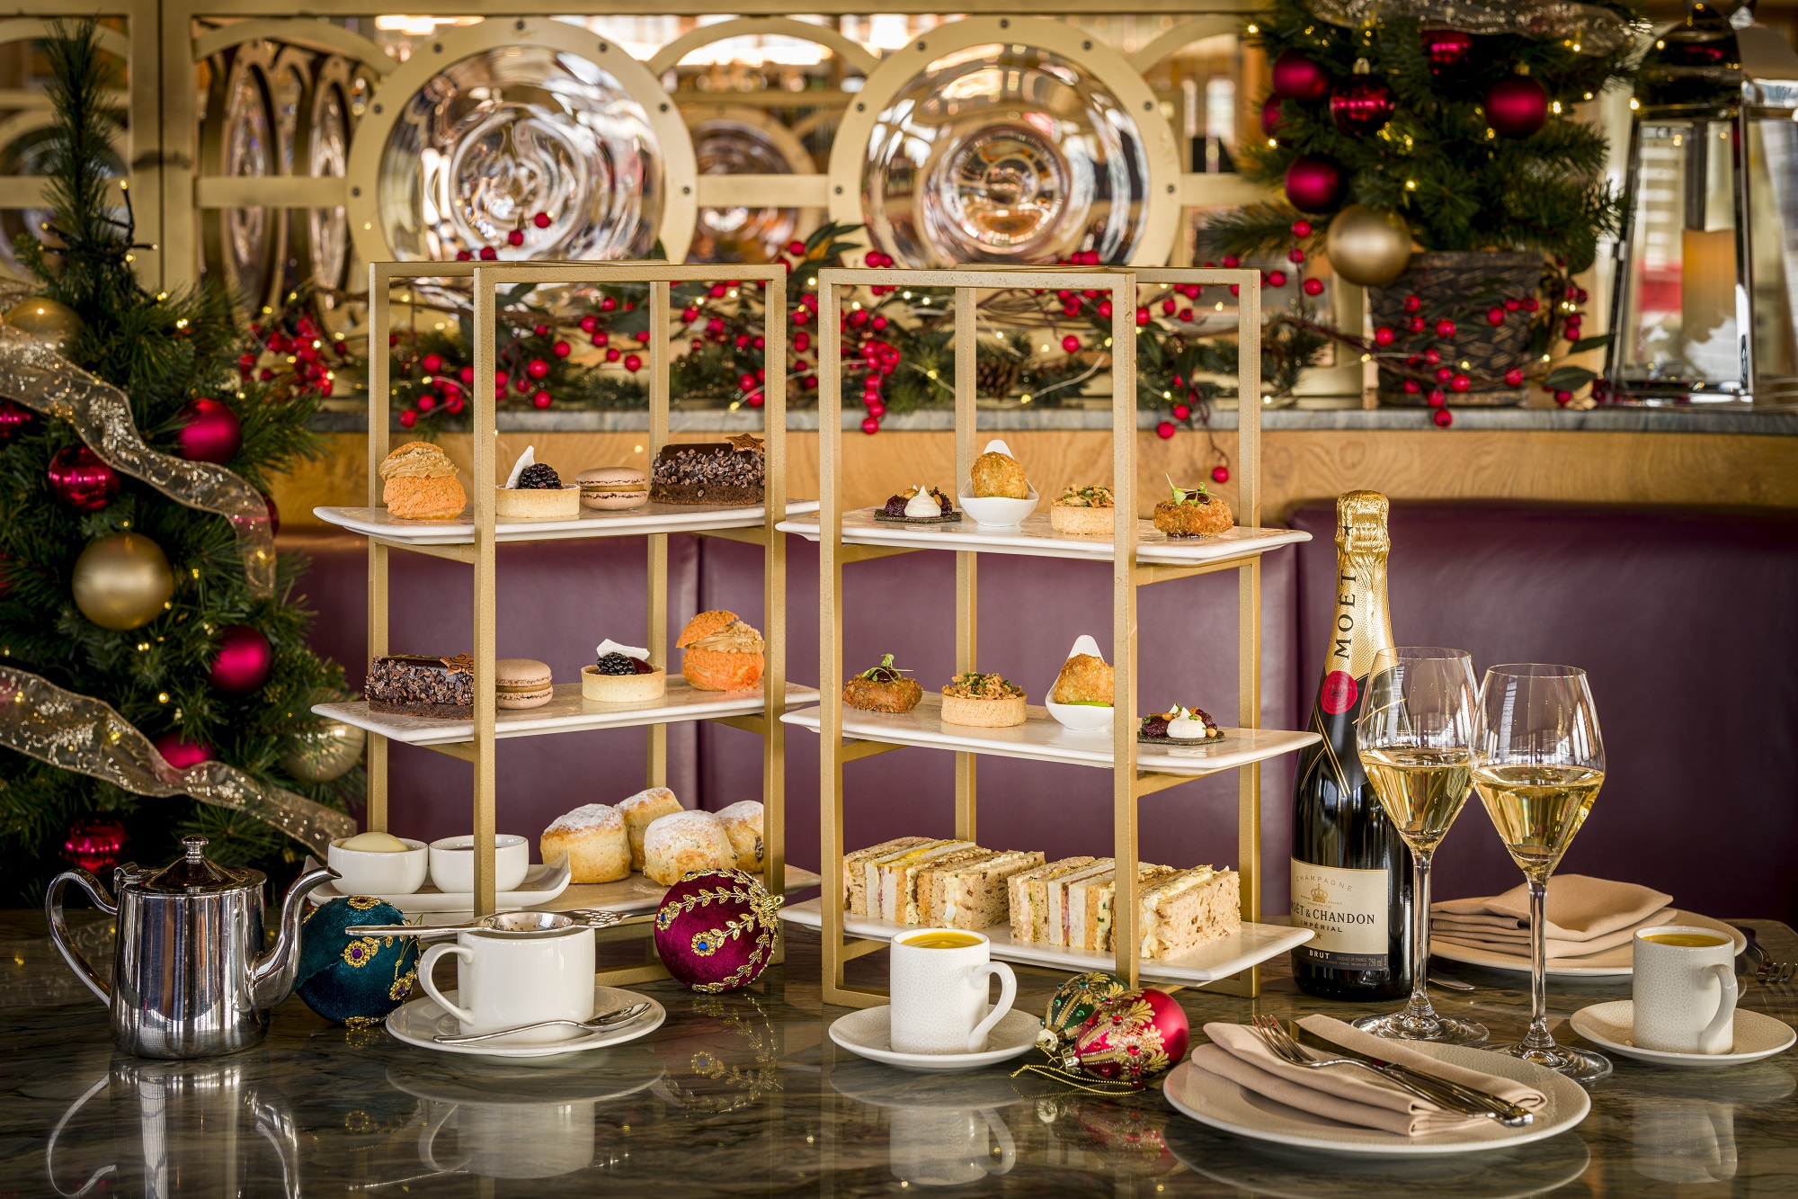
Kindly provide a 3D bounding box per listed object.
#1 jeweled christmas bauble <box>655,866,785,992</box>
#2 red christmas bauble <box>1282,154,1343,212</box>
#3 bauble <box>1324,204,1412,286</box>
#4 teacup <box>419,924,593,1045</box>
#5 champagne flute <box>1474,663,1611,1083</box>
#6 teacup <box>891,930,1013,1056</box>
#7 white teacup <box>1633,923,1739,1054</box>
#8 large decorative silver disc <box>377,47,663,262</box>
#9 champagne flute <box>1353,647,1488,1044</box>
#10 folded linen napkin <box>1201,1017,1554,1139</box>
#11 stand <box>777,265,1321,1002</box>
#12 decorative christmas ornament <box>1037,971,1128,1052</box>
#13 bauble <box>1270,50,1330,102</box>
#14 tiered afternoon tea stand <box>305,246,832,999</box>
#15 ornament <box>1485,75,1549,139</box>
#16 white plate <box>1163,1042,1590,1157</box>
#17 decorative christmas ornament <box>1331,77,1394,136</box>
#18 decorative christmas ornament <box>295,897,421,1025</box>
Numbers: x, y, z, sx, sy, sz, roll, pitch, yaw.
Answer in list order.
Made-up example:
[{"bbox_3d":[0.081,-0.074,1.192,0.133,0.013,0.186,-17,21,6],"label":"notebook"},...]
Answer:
[{"bbox_3d":[-0.113,0.210,2.074,0.090,0.080,0.080,-25,0,20],"label":"jeweled christmas bauble"},{"bbox_3d":[0.373,-0.373,2.920,0.054,0.054,0.054,0,6,0],"label":"red christmas bauble"},{"bbox_3d":[0.408,-0.309,2.830,0.073,0.073,0.073,0,6,0],"label":"bauble"},{"bbox_3d":[-0.235,0.224,1.920,0.113,0.060,0.082,-3,7,-27],"label":"teacup"},{"bbox_3d":[0.370,0.155,1.879,0.086,0.230,0.086,0,7,0],"label":"champagne flute"},{"bbox_3d":[0.035,0.232,1.913,0.083,0.062,0.059,5,9,38],"label":"teacup"},{"bbox_3d":[0.464,0.232,1.898,0.059,0.062,0.083,-2,7,-16],"label":"white teacup"},{"bbox_3d":[-0.343,-0.372,2.950,0.263,0.263,0.045,0,6,4],"label":"large decorative silver disc"},{"bbox_3d":[0.315,0.147,1.957,0.085,0.230,0.085,0,7,0],"label":"champagne flute"},{"bbox_3d":[0.252,0.254,1.755,0.082,0.033,0.168,-6,9,-42],"label":"folded linen napkin"},{"bbox_3d":[0.092,0.025,2.022,0.312,0.459,0.162,4,8,34],"label":"stand"},{"bbox_3d":[0.111,0.243,1.887,0.067,0.052,0.052,-27,9,-3],"label":"decorative christmas ornament"},{"bbox_3d":[0.379,-0.494,3.060,0.055,0.057,0.055,0,7,0],"label":"bauble"},{"bbox_3d":[-0.208,0.013,2.107,0.305,0.457,0.162,-4,8,-32],"label":"tiered afternoon tea stand"},{"bbox_3d":[0.544,-0.434,2.860,0.055,0.055,0.055,0,6,0],"label":"ornament"},{"bbox_3d":[0.262,0.276,1.783,0.232,0.019,0.232,0,7,0],"label":"white plate"},{"bbox_3d":[0.424,-0.454,2.970,0.058,0.063,0.058,0,7,0],"label":"decorative christmas ornament"},{"bbox_3d":[-0.328,0.219,1.971,0.076,0.076,0.076,0,6,0],"label":"decorative christmas ornament"}]

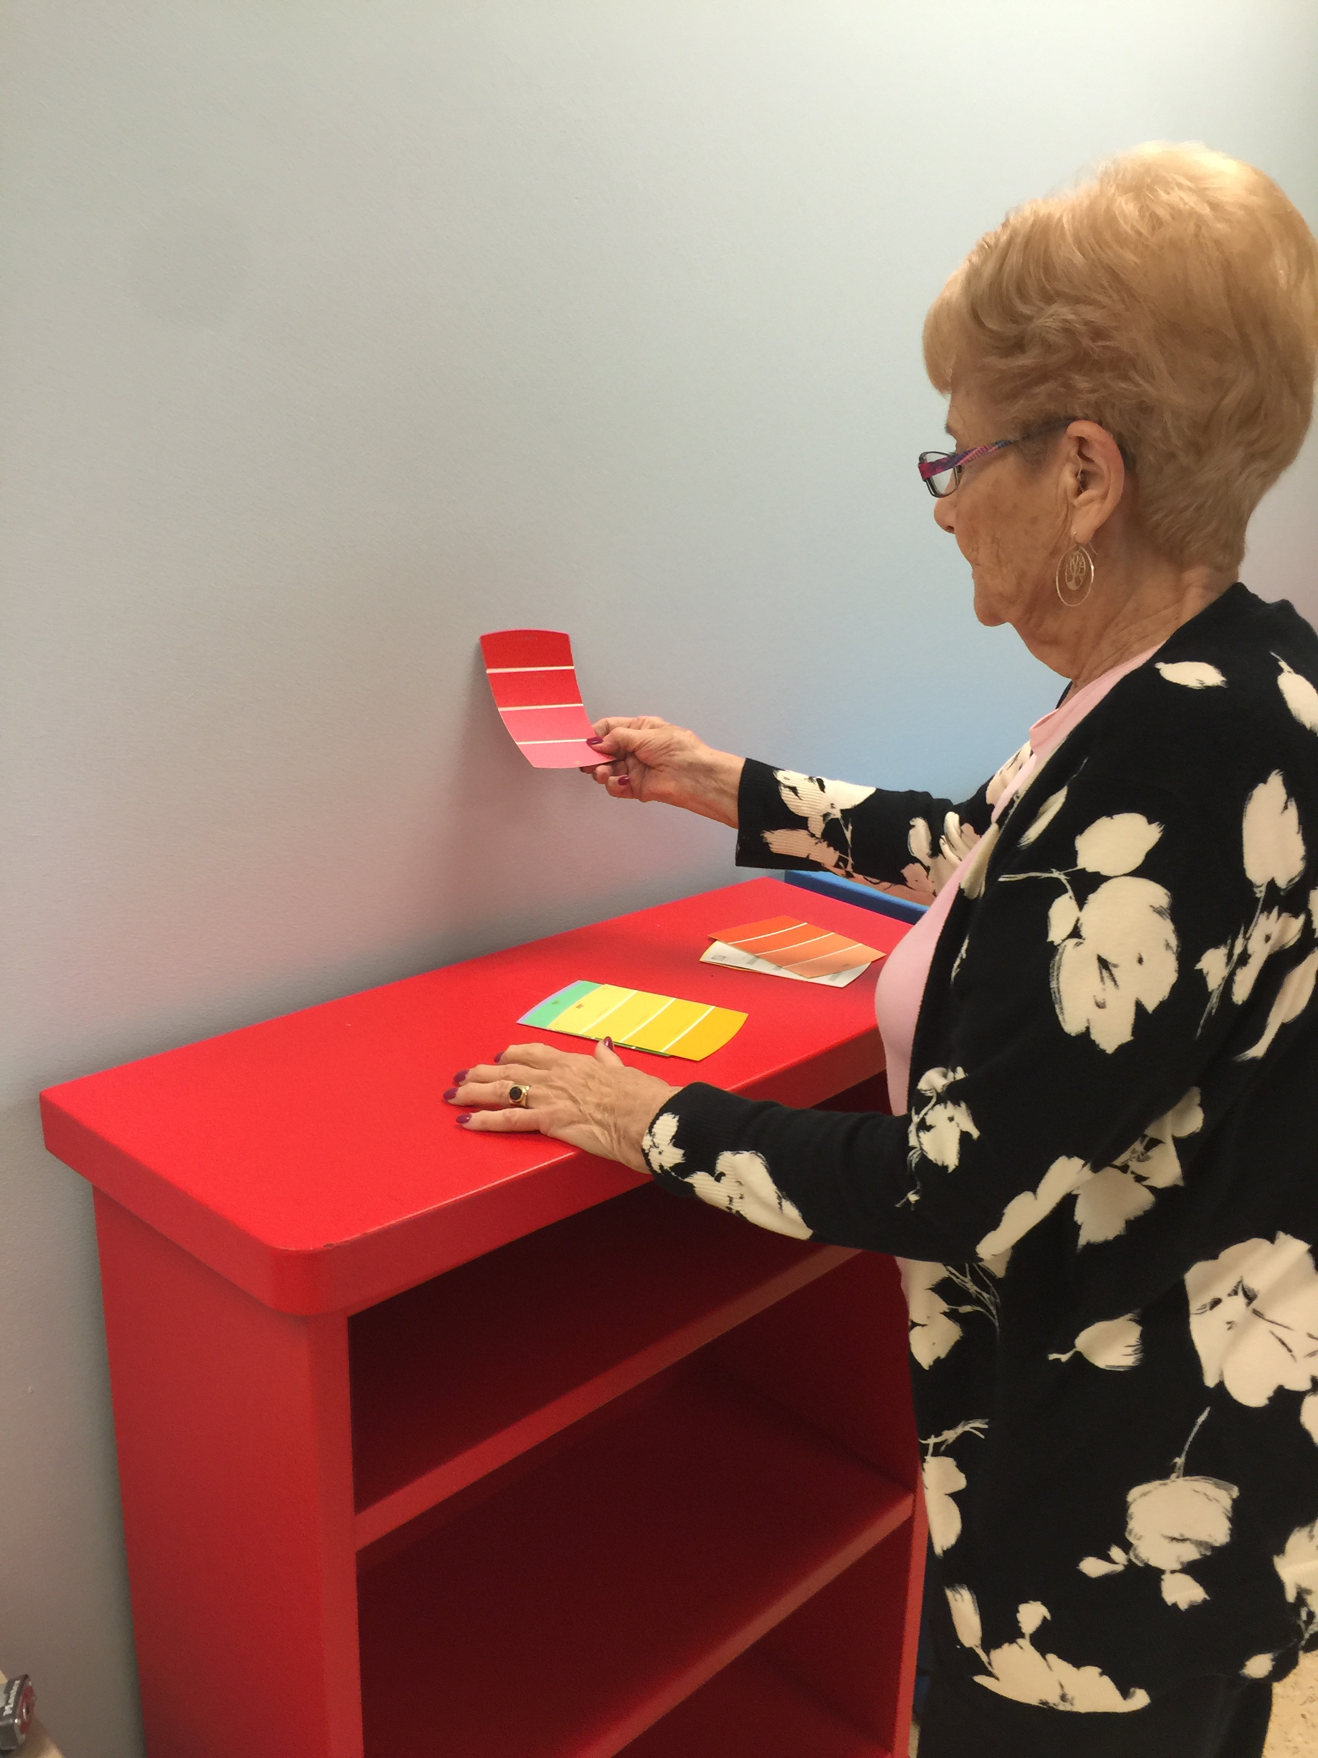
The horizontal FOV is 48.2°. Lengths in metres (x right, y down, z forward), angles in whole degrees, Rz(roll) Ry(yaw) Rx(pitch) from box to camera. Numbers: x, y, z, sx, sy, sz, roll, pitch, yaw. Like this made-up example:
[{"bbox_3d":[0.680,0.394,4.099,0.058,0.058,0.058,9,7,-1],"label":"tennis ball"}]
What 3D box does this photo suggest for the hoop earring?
[{"bbox_3d":[0.232,-0.170,0.820,0.003,0.036,0.034,-5,17,-20],"label":"hoop earring"}]

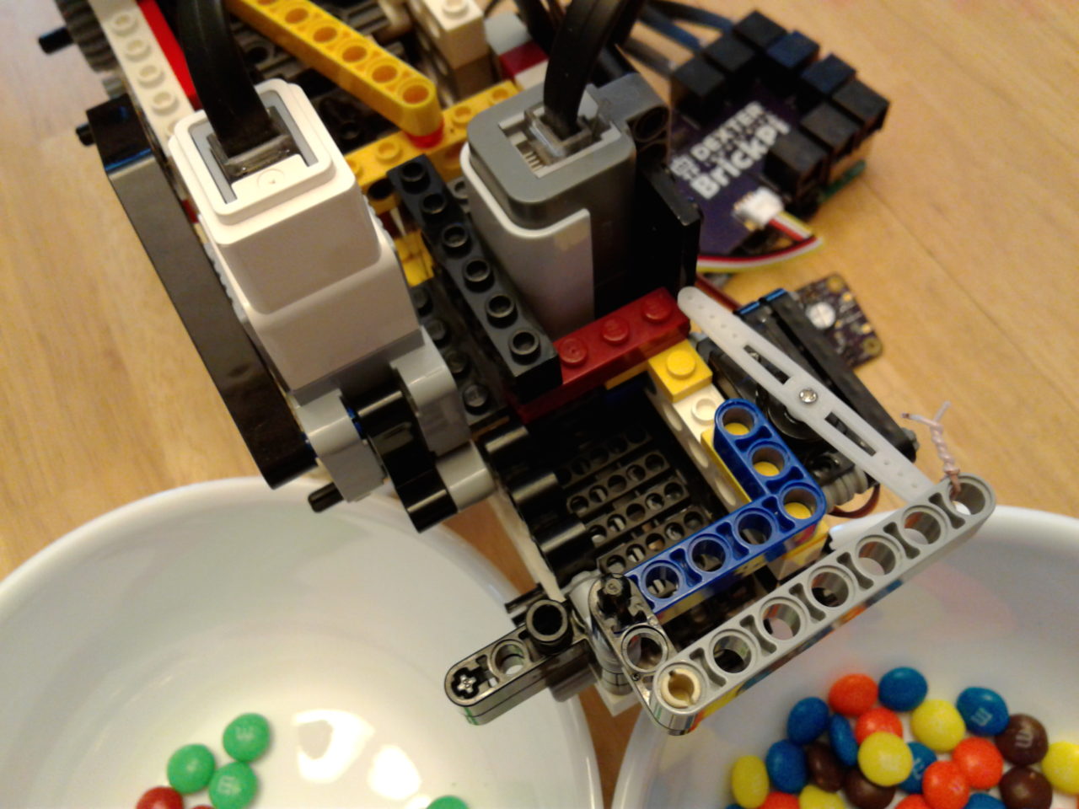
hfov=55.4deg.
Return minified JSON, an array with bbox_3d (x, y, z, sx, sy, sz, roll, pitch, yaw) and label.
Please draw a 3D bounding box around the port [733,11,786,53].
[{"bbox_3d":[0.082,-0.136,0.387,0.012,0.012,0.015,-39,66,-15],"label":"port"}]

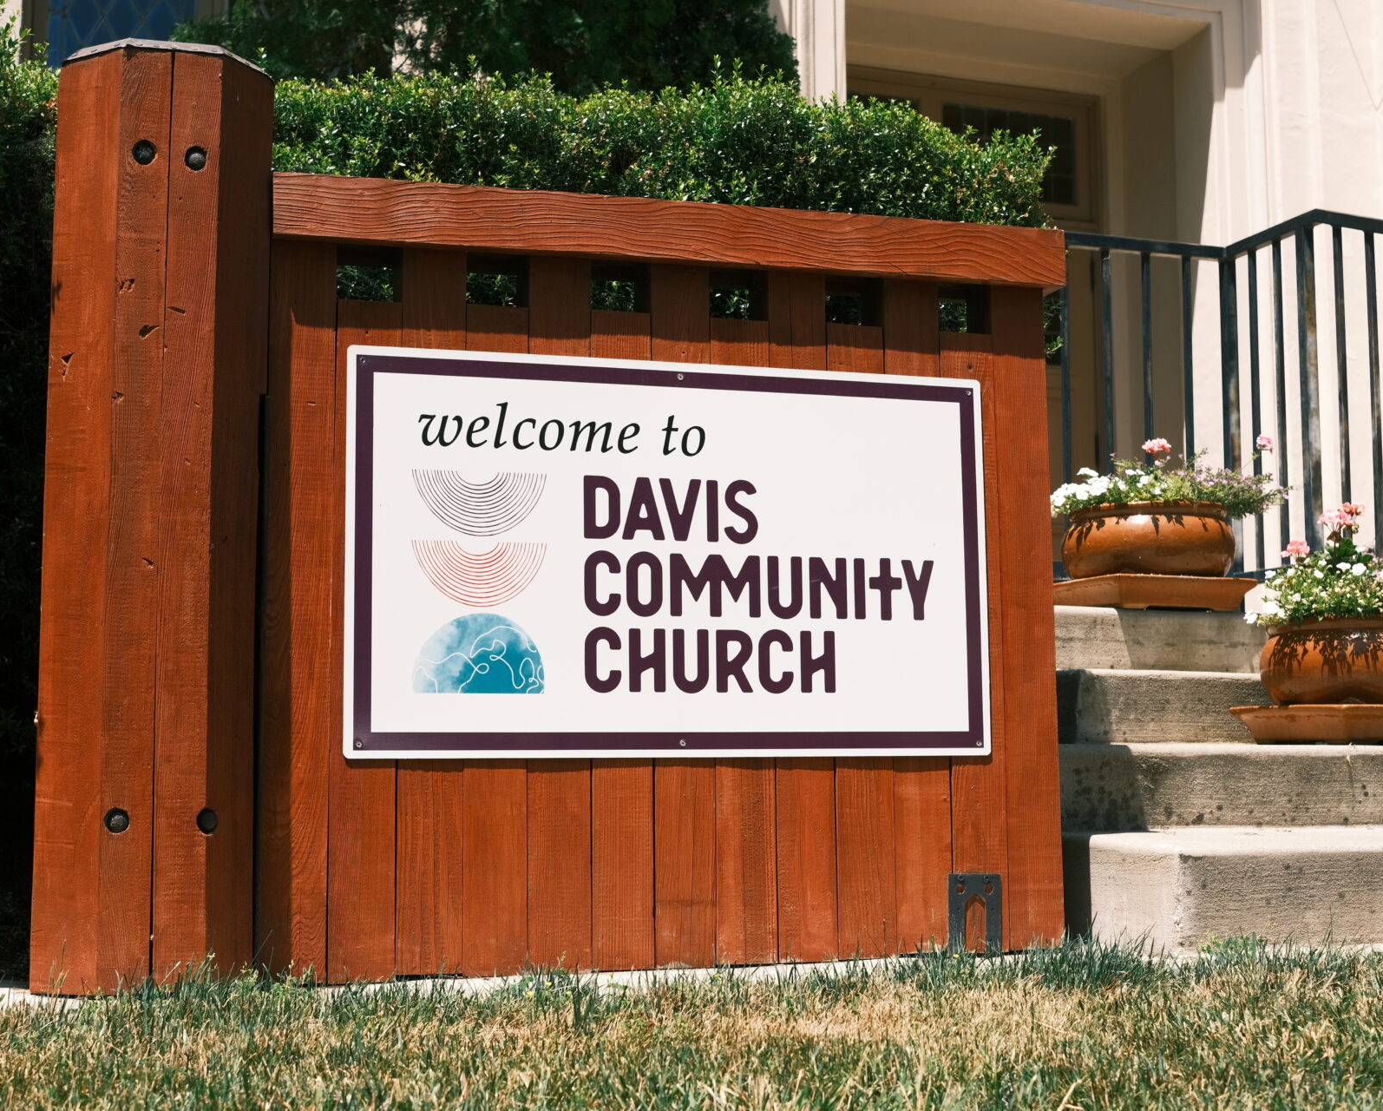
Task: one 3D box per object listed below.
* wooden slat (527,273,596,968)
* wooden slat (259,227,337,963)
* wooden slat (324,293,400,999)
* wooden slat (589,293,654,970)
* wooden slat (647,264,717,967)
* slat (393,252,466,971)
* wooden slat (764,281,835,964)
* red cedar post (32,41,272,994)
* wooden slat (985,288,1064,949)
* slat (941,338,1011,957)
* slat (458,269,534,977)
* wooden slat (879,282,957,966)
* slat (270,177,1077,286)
[{"bbox_3d":[-0.200,0.082,2.753,0.089,1.026,0.091,1,-7,-16],"label":"wooden slat"},{"bbox_3d":[-0.552,0.073,2.652,0.089,1.027,0.091,1,-7,-16],"label":"wooden slat"},{"bbox_3d":[-0.470,0.113,2.702,0.091,0.957,0.091,1,-7,-16],"label":"wooden slat"},{"bbox_3d":[-0.114,0.122,2.807,0.091,0.957,0.091,1,-7,-16],"label":"wooden slat"},{"bbox_3d":[-0.024,0.085,2.803,0.089,1.023,0.091,1,-7,-16],"label":"wooden slat"},{"bbox_3d":[-0.376,0.075,2.703,0.089,1.021,0.091,1,-7,-16],"label":"slat"},{"bbox_3d":[0.153,0.087,2.890,0.091,1.039,0.091,1,-7,-16],"label":"wooden slat"},{"bbox_3d":[-0.740,-0.048,2.641,0.283,1.263,0.283,1,-7,-16],"label":"red cedar post"},{"bbox_3d":[0.509,0.096,2.994,0.091,1.039,0.091,1,-7,-16],"label":"wooden slat"},{"bbox_3d":[0.416,0.130,2.925,0.089,0.945,0.091,1,-7,-16],"label":"slat"},{"bbox_3d":[-0.287,0.113,2.724,0.089,0.958,0.091,1,-7,-16],"label":"slat"},{"bbox_3d":[0.331,0.092,2.942,0.091,1.039,0.091,1,-7,-16],"label":"wooden slat"},{"bbox_3d":[-0.016,-0.470,2.870,1.216,0.089,0.137,1,-7,-16],"label":"slat"}]

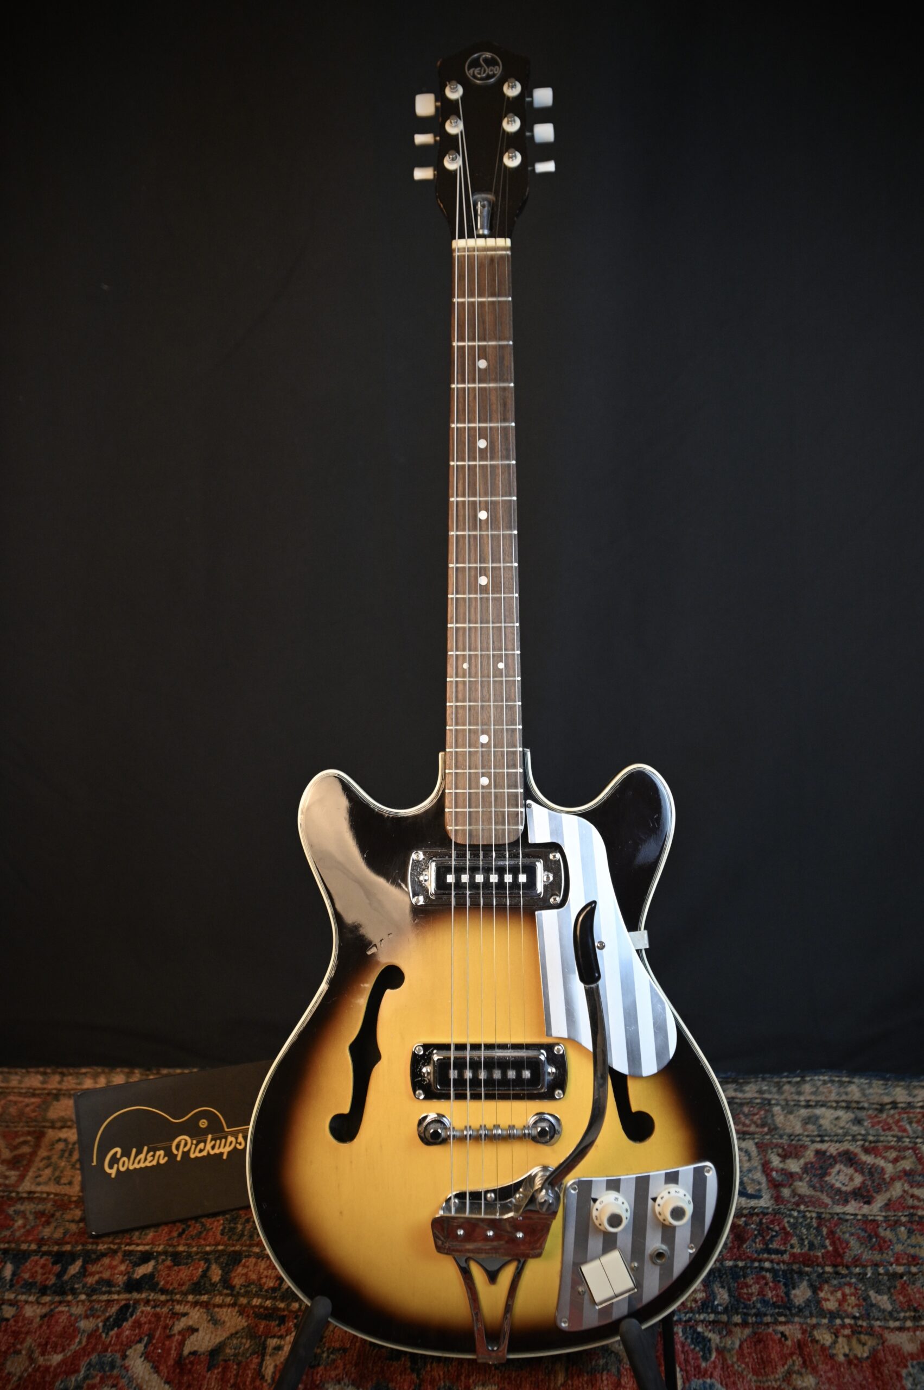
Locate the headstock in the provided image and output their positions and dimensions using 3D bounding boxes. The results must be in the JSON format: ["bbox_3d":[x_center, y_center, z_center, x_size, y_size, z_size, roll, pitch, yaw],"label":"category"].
[{"bbox_3d":[0.016,-0.414,1.020,0.108,0.173,0.038,0,-14,2],"label":"headstock"}]

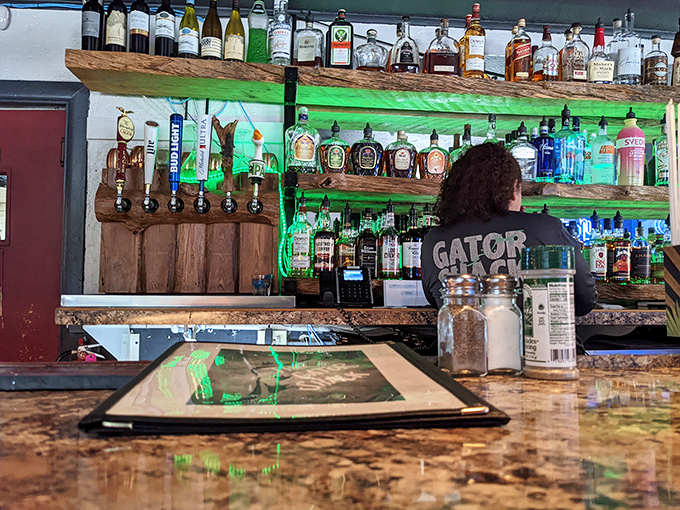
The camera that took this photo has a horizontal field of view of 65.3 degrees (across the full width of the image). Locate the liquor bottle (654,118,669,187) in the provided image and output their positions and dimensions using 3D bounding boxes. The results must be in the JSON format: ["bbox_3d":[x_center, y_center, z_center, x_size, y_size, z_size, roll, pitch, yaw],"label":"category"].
[{"bbox_3d":[1.491,-0.479,2.420,0.098,0.335,0.092,1,-4,-6],"label":"liquor bottle"}]

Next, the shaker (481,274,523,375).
[{"bbox_3d":[0.174,0.074,0.575,0.044,0.106,0.044,0,-4,8],"label":"shaker"}]

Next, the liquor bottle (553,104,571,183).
[{"bbox_3d":[0.984,-0.479,2.311,0.088,0.356,0.075,1,-1,-6],"label":"liquor bottle"}]

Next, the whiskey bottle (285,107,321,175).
[{"bbox_3d":[-0.150,-0.465,2.183,0.146,0.291,0.100,1,-1,-8],"label":"whiskey bottle"}]

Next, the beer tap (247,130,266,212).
[{"bbox_3d":[-0.326,-0.322,2.060,0.066,0.327,0.110,1,-4,-8],"label":"beer tap"}]

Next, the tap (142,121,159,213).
[{"bbox_3d":[-0.718,-0.334,2.010,0.062,0.347,0.100,1,-2,-7],"label":"tap"}]

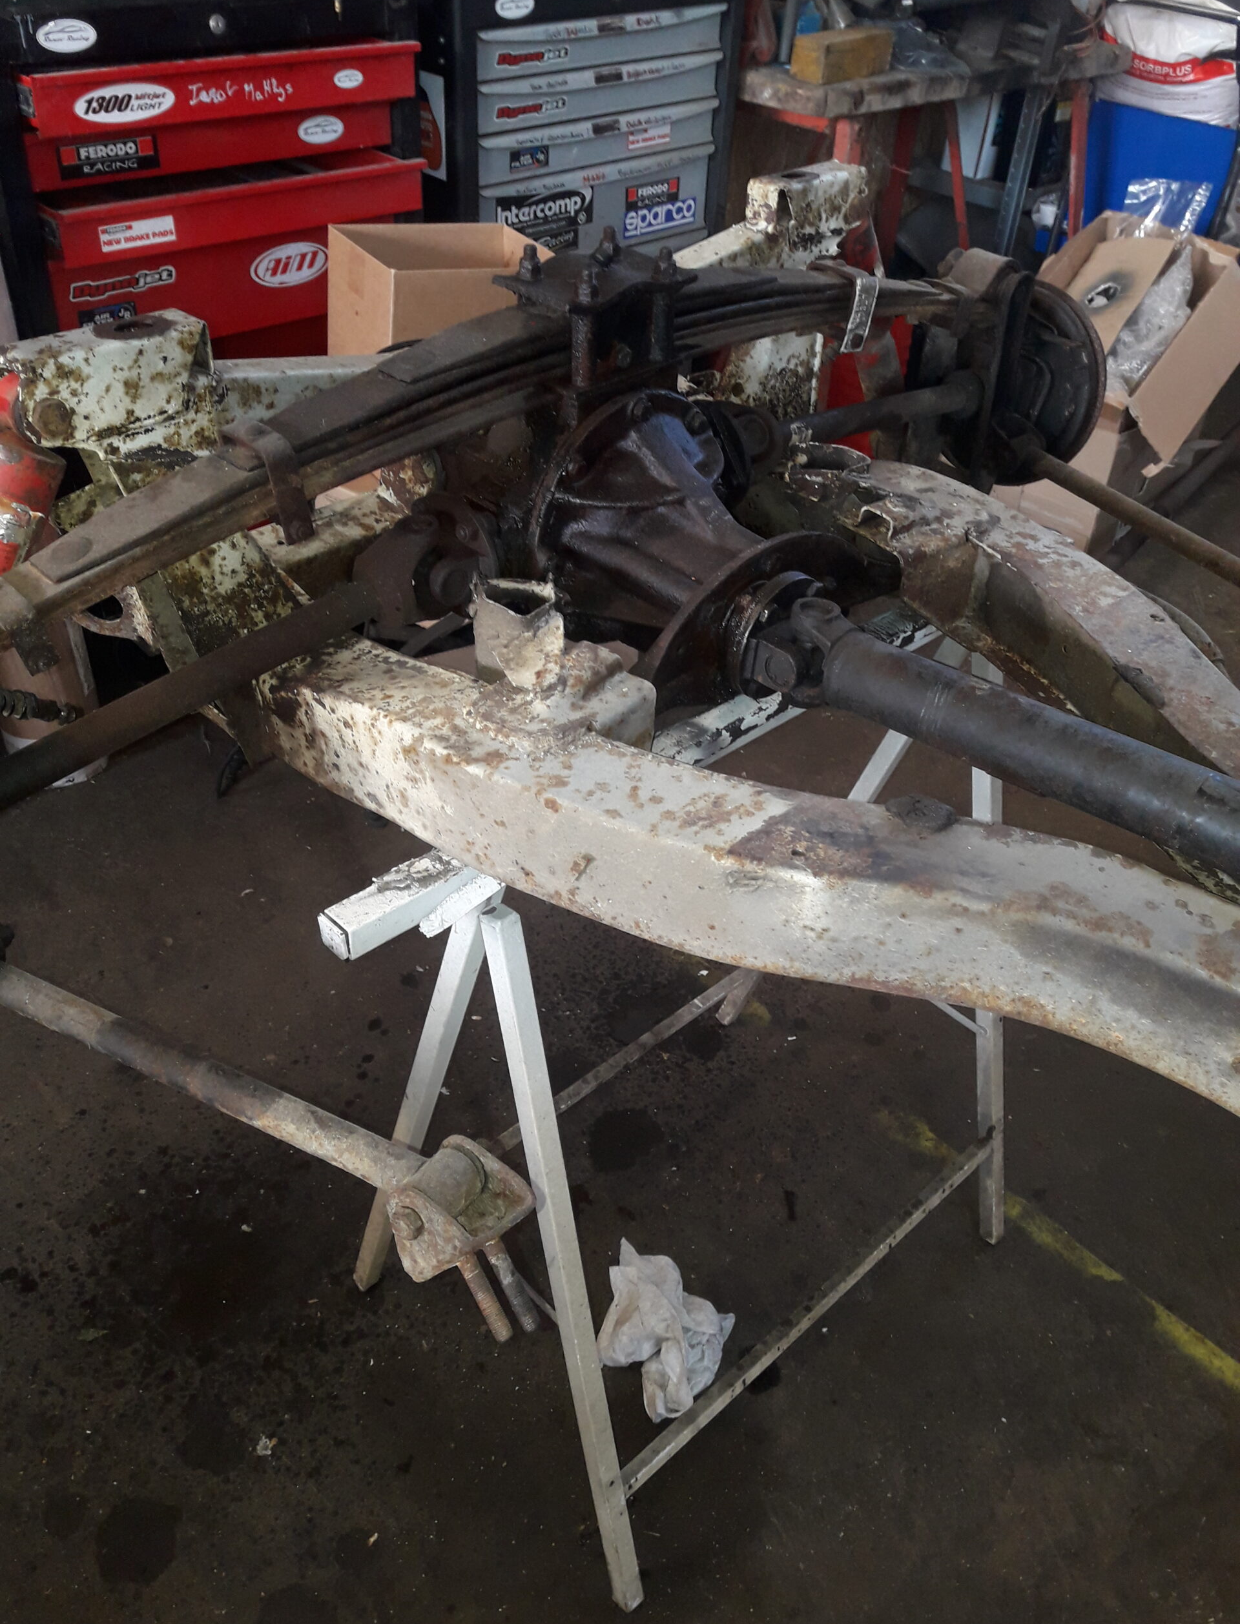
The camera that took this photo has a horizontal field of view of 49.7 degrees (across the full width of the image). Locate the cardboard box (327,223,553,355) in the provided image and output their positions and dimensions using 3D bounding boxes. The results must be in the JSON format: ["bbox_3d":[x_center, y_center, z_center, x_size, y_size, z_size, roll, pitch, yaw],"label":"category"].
[{"bbox_3d":[-0.282,-0.733,2.145,0.303,0.340,0.214,-16,44,-31],"label":"cardboard box"}]

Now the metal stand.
[{"bbox_3d":[0.107,0.204,1.298,0.851,0.822,0.459,-29,50,-34],"label":"metal stand"}]

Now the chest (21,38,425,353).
[{"bbox_3d":[-0.706,-0.797,2.227,0.670,1.000,0.540,-27,49,-33],"label":"chest"}]

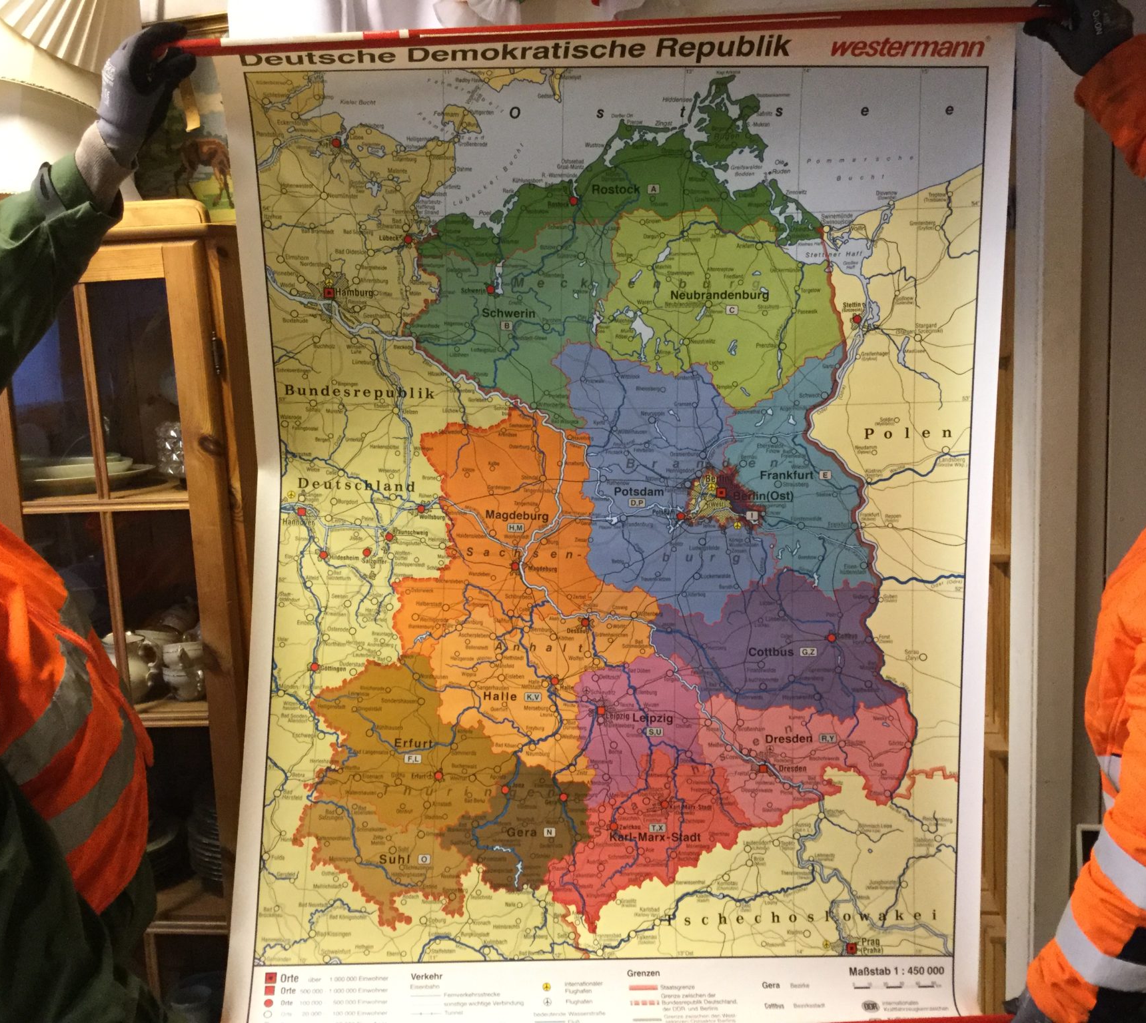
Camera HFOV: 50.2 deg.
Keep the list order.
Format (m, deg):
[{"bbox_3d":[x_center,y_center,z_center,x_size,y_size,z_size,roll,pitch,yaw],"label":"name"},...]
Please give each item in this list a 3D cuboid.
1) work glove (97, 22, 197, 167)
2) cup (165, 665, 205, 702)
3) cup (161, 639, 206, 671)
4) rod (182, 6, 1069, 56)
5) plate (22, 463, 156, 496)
[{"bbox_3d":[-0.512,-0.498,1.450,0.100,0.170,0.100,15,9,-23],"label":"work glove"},{"bbox_3d":[-0.668,0.294,2.133,0.090,0.054,0.112,-9,11,-32],"label":"cup"},{"bbox_3d":[-0.675,0.253,2.124,0.090,0.054,0.112,-4,10,-6],"label":"cup"},{"bbox_3d":[0.053,-0.578,1.470,1.084,0.021,0.020,-3,9,-1],"label":"rod"},{"bbox_3d":[-0.887,-0.065,2.162,0.300,0.030,0.300,-3,9,0],"label":"plate"}]

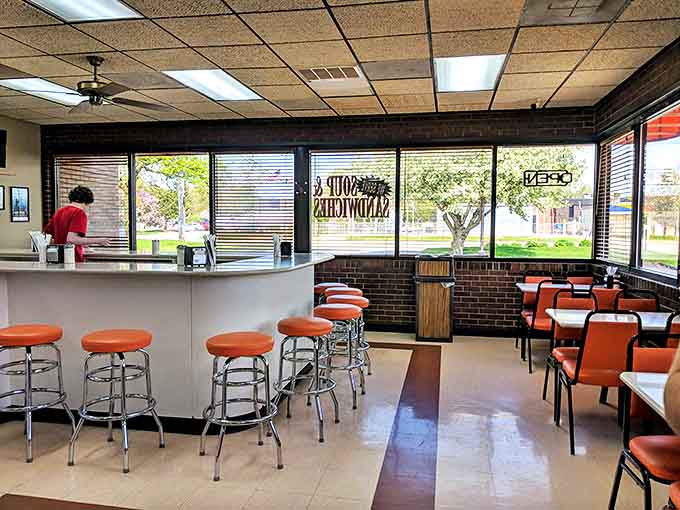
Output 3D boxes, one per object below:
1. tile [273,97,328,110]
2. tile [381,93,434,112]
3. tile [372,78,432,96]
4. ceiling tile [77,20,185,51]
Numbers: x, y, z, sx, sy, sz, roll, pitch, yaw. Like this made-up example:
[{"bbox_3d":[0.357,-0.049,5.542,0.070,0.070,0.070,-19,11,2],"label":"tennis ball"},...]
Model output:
[{"bbox_3d":[-0.451,-1.757,6.138,0.600,0.025,0.600,1,4,11],"label":"tile"},{"bbox_3d":[0.778,-1.737,5.987,0.610,0.025,0.760,1,4,11],"label":"tile"},{"bbox_3d":[0.629,-1.681,5.283,0.600,0.025,0.600,1,4,11],"label":"tile"},{"bbox_3d":[-1.514,-1.606,3.889,0.605,0.020,0.600,1,4,11],"label":"ceiling tile"}]

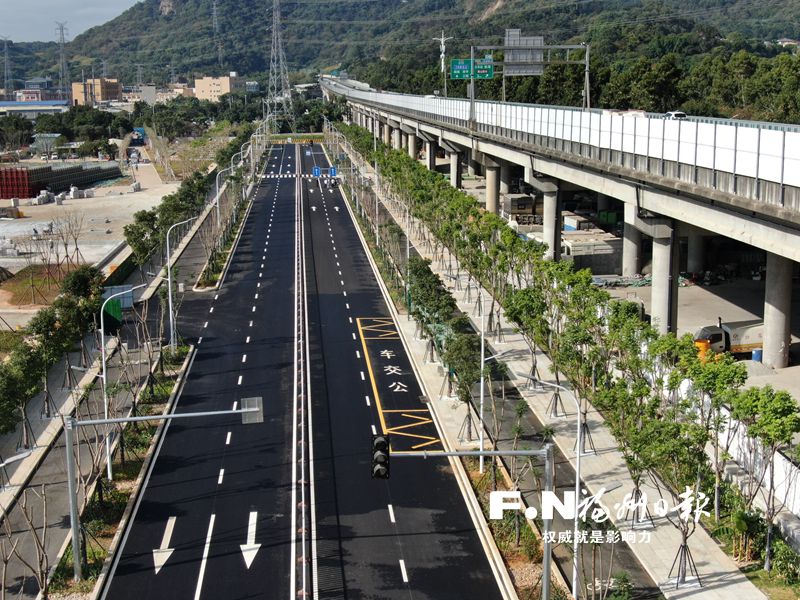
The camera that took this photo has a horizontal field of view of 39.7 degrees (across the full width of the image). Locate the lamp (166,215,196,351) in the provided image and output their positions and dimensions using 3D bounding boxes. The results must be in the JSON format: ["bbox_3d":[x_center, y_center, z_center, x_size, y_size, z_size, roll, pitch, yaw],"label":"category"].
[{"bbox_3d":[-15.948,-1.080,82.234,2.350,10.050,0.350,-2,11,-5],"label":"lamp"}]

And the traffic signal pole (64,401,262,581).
[{"bbox_3d":[-9.362,7.652,44.753,7.750,7.200,0.450,-2,11,-5],"label":"traffic signal pole"}]

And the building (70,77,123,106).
[{"bbox_3d":[-193.125,-129.420,709.384,20.000,22.000,34.000,0,11,5],"label":"building"}]

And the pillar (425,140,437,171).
[{"bbox_3d":[5.938,-26.115,212.302,1.800,8.500,1.800,-2,11,-5],"label":"pillar"}]

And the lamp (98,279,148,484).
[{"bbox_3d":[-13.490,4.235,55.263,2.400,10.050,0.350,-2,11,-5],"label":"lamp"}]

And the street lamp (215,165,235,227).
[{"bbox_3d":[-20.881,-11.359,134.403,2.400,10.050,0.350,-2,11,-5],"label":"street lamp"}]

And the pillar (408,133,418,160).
[{"bbox_3d":[2.747,-32.884,246.910,1.800,8.400,1.800,-2,11,-5],"label":"pillar"}]

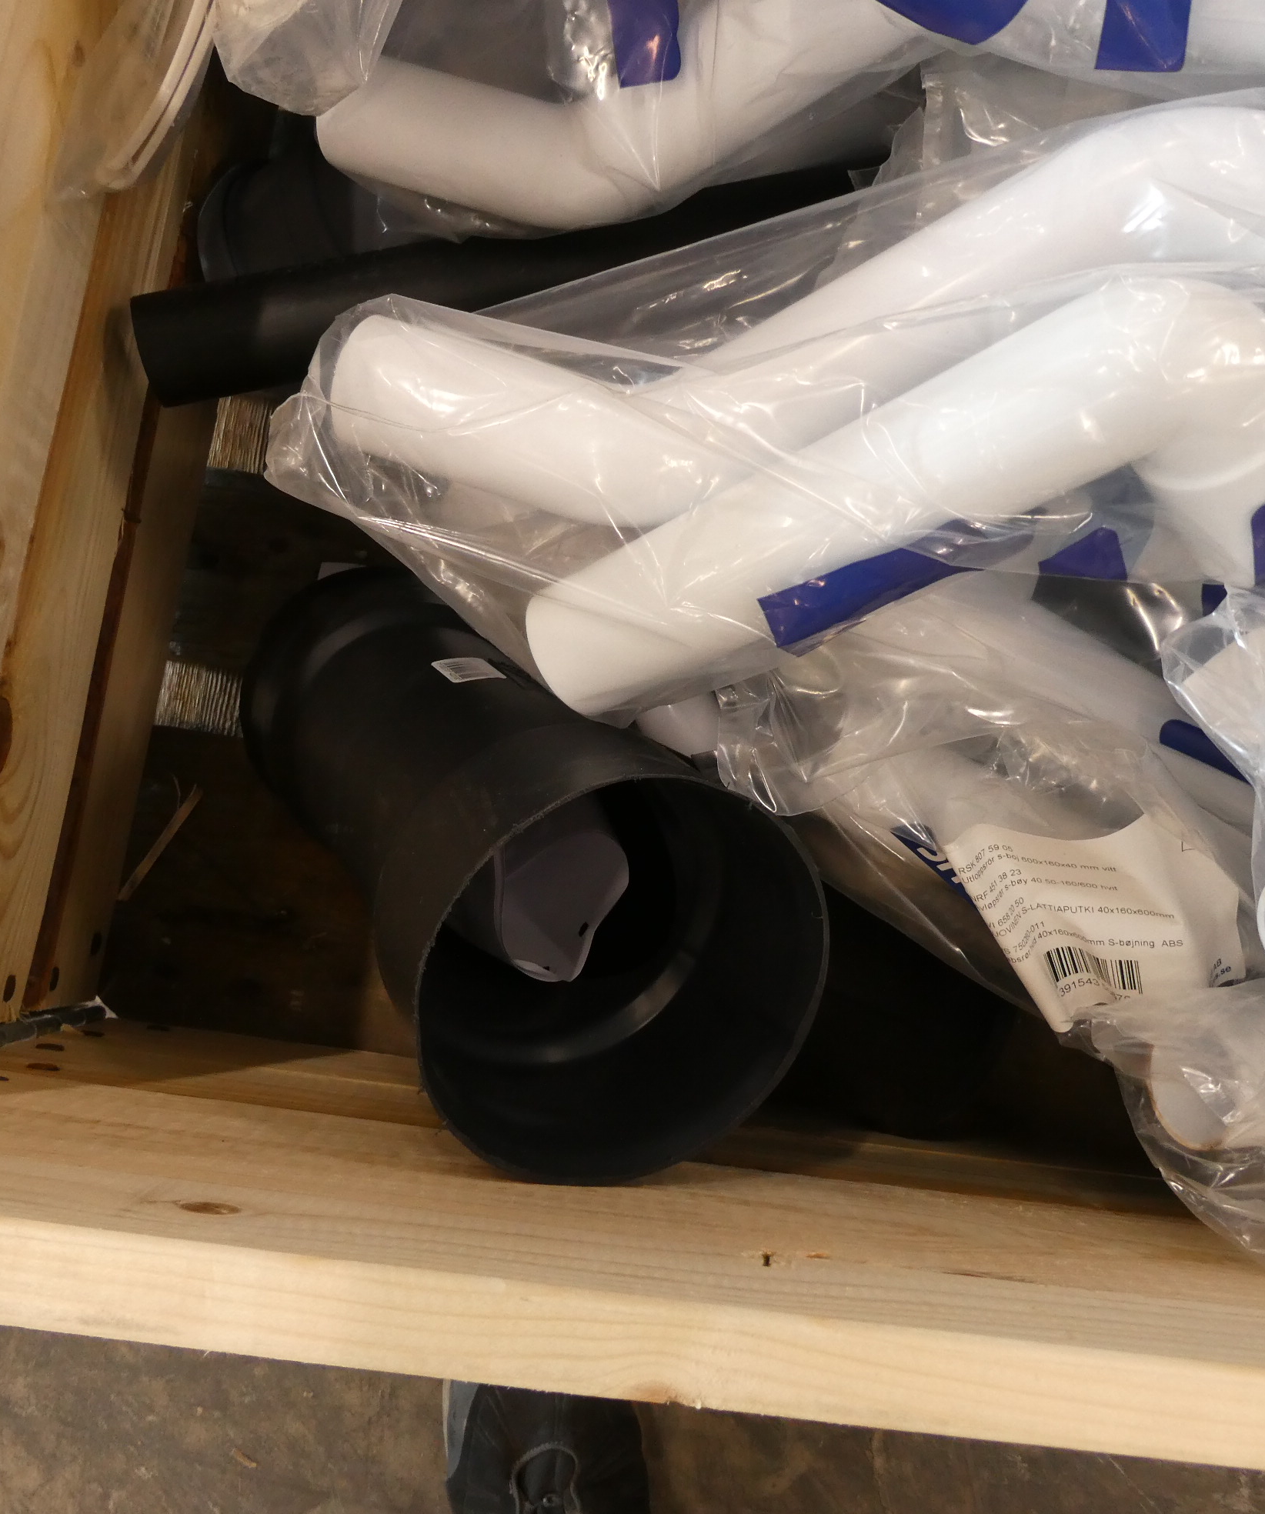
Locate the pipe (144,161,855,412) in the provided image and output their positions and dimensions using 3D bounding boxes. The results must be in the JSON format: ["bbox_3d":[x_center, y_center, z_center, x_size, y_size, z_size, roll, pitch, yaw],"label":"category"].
[{"bbox_3d":[-0.007,-0.187,0.531,0.350,0.041,0.041,-13,91,-5],"label":"pipe"}]

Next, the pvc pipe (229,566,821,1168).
[{"bbox_3d":[-0.059,0.018,0.520,0.125,0.303,0.125,0,108,-24],"label":"pvc pipe"}]

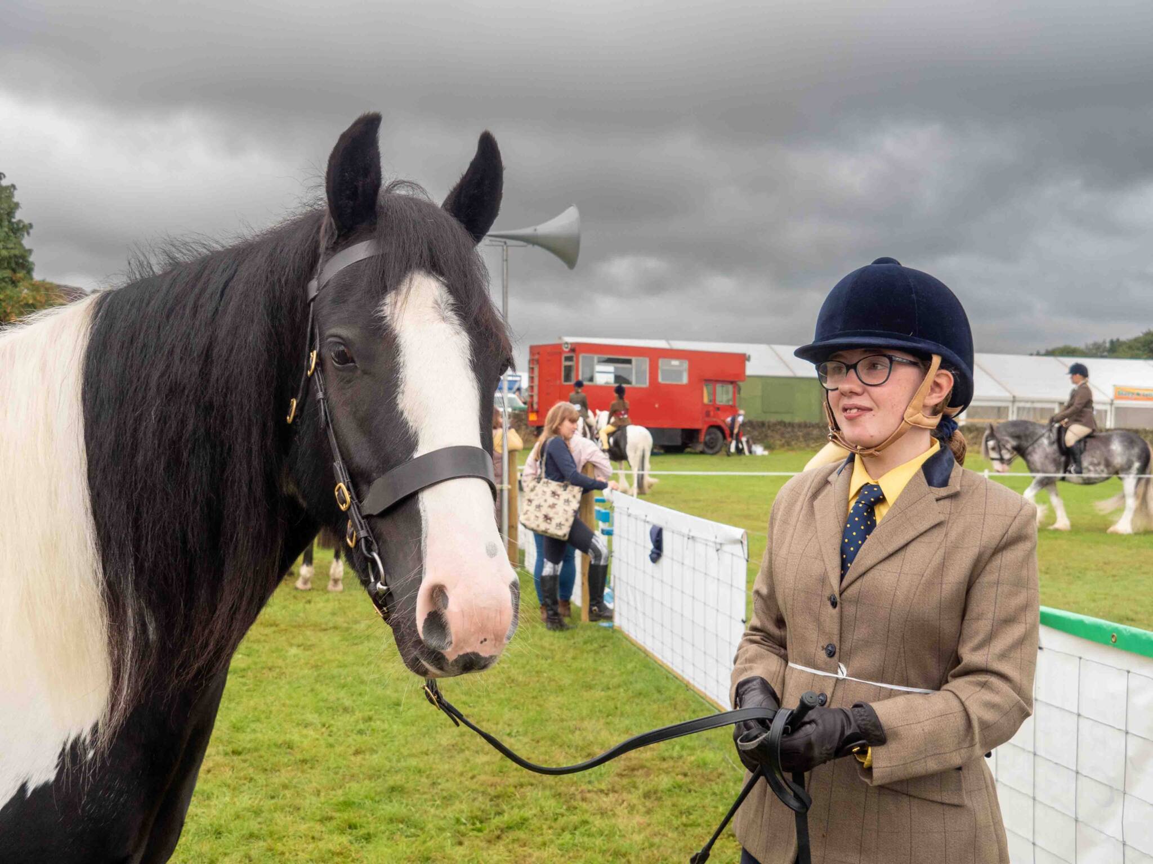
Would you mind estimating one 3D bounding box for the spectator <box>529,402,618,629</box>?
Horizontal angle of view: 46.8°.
[{"bbox_3d":[-0.023,0.594,9.600,0.600,1.620,0.520,1,1,-9],"label":"spectator"}]

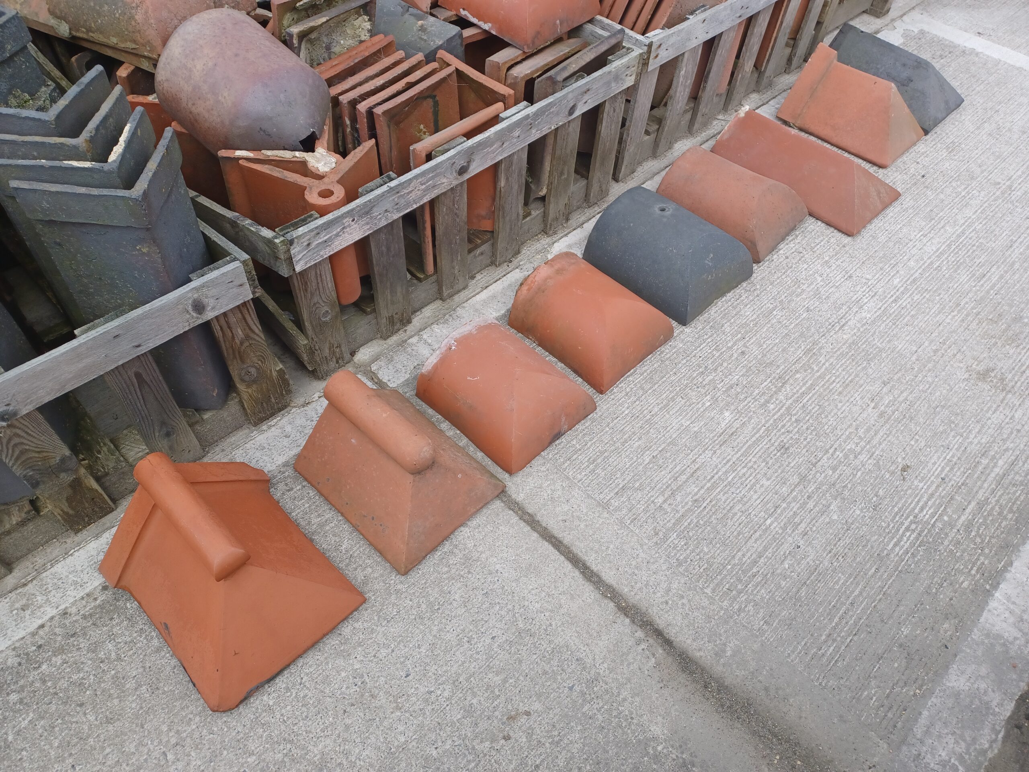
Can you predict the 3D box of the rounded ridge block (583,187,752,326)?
[{"bbox_3d":[0.377,-0.336,1.762,0.274,0.134,0.319,-35,59,-29],"label":"rounded ridge block"}]

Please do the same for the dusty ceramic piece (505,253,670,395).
[{"bbox_3d":[0.175,-0.166,1.607,0.278,0.123,0.251,38,57,26],"label":"dusty ceramic piece"}]

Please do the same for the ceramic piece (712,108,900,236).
[{"bbox_3d":[0.828,-0.623,2.059,0.273,0.109,0.454,-35,59,-29],"label":"ceramic piece"}]

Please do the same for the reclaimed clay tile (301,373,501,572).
[{"bbox_3d":[-0.208,0.116,1.314,0.310,0.155,0.248,37,56,25],"label":"reclaimed clay tile"}]

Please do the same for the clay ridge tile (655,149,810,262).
[{"bbox_3d":[0.580,-0.507,1.945,0.329,0.104,0.250,36,56,25],"label":"clay ridge tile"}]

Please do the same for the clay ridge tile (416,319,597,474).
[{"bbox_3d":[-0.011,-0.009,1.462,0.273,0.116,0.247,38,57,26],"label":"clay ridge tile"}]

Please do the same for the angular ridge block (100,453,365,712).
[{"bbox_3d":[-0.463,0.264,1.164,0.354,0.161,0.276,37,56,25],"label":"angular ridge block"}]

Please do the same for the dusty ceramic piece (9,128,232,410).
[{"bbox_3d":[-0.607,-0.158,1.268,0.244,0.460,0.163,-34,57,-32],"label":"dusty ceramic piece"}]

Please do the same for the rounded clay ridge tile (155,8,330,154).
[{"bbox_3d":[-0.528,-0.602,1.479,0.259,0.159,0.260,41,55,9],"label":"rounded clay ridge tile"}]

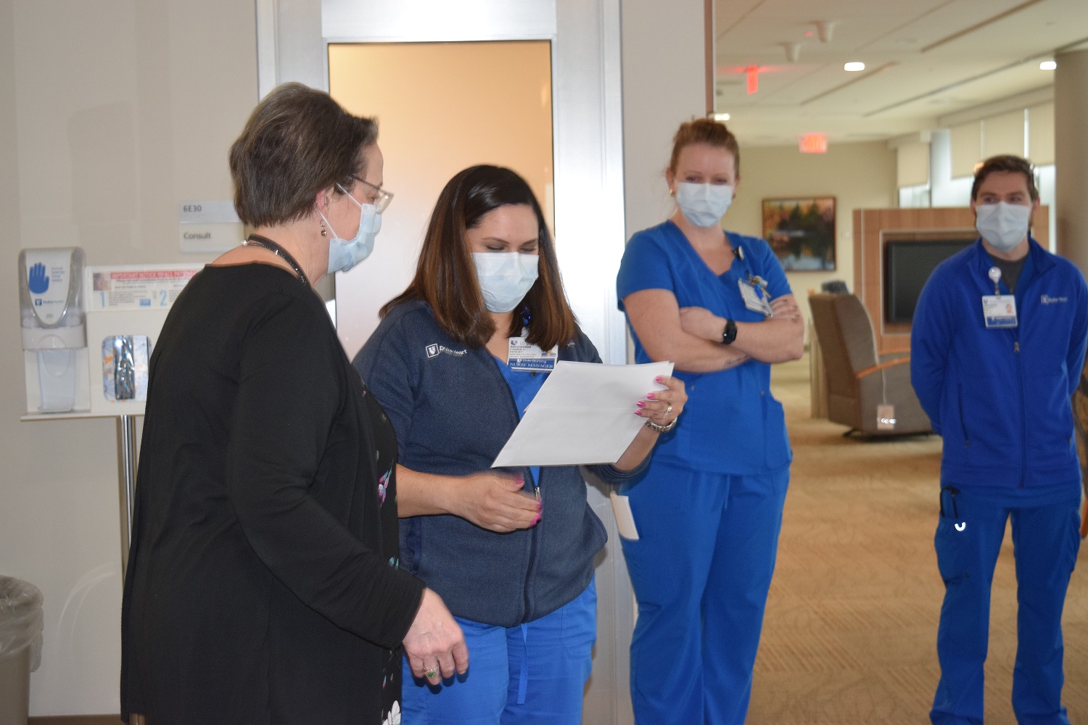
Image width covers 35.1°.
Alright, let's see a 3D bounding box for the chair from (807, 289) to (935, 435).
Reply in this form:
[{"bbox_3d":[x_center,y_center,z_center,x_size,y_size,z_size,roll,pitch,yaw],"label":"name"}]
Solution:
[{"bbox_3d":[2.475,-0.015,12.589,0.880,1.050,0.720,-2,4,-8],"label":"chair"}]

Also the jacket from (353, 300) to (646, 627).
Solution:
[{"bbox_3d":[-0.080,0.161,3.040,0.480,0.560,0.330,-3,5,-20],"label":"jacket"}]

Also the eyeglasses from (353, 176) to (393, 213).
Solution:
[{"bbox_3d":[-0.301,-0.239,2.457,0.140,0.045,0.137,17,-2,-21],"label":"eyeglasses"}]

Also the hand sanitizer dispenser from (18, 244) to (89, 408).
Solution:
[{"bbox_3d":[-1.268,-0.083,4.450,0.158,0.415,0.125,-2,4,-8],"label":"hand sanitizer dispenser"}]

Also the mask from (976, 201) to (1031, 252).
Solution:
[{"bbox_3d":[1.224,-0.368,4.578,0.150,0.125,0.095,0,9,20],"label":"mask"}]

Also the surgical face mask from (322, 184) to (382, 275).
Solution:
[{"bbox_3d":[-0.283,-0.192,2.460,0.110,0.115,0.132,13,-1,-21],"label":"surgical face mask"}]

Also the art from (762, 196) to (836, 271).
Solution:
[{"bbox_3d":[3.081,-1.551,20.811,0.955,0.904,0.040,1,5,22],"label":"art"}]

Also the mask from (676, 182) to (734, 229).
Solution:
[{"bbox_3d":[0.344,-0.346,3.729,0.130,0.100,0.088,2,12,-4],"label":"mask"}]

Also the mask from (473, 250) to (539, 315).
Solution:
[{"bbox_3d":[-0.069,-0.138,2.950,0.136,0.112,0.088,-3,27,-18],"label":"mask"}]

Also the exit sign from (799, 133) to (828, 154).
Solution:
[{"bbox_3d":[2.842,-2.318,18.200,0.300,0.205,0.050,-1,4,4],"label":"exit sign"}]

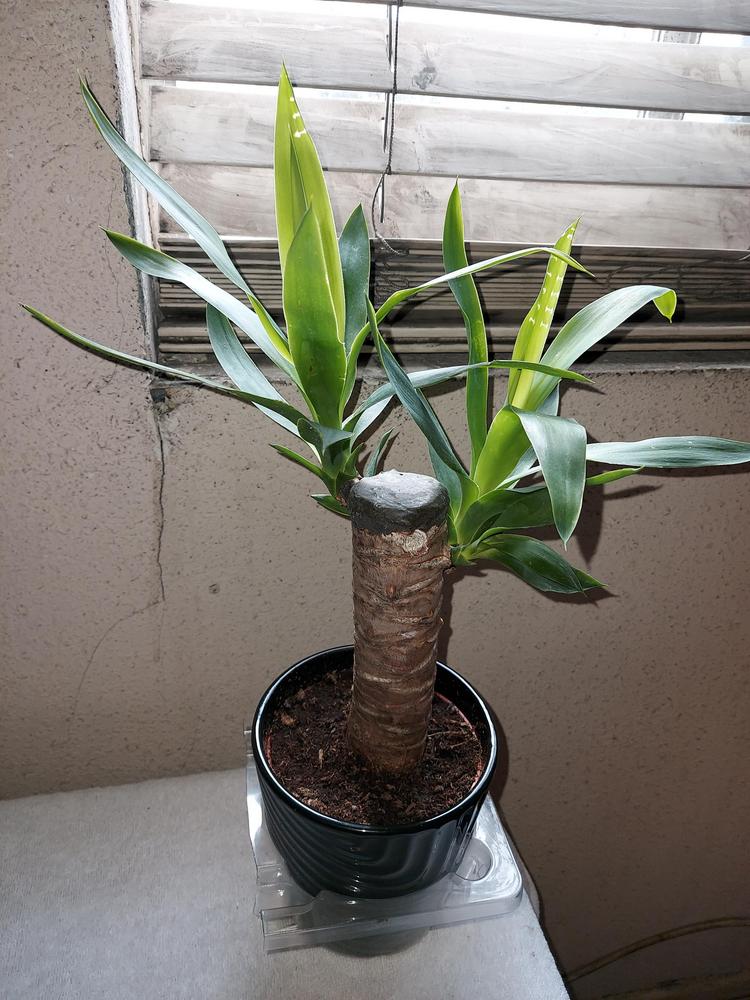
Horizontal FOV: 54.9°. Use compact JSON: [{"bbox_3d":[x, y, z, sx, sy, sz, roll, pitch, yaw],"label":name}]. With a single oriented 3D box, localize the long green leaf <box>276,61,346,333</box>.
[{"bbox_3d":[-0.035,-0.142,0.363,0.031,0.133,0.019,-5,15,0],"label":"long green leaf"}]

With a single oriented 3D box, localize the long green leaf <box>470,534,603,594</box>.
[{"bbox_3d":[0.095,0.038,0.419,0.082,0.019,0.031,13,28,-16],"label":"long green leaf"}]

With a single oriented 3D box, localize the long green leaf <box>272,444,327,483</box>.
[{"bbox_3d":[-0.042,-0.021,0.403,0.036,0.009,0.011,31,35,8],"label":"long green leaf"}]

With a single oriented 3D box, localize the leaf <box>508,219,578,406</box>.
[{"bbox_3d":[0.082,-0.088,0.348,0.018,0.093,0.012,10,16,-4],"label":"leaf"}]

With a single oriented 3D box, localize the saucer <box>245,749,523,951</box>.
[{"bbox_3d":[0.000,0.235,0.514,0.170,0.019,0.140,-2,31,-11],"label":"saucer"}]

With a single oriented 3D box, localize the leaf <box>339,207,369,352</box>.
[{"bbox_3d":[-0.011,-0.119,0.391,0.017,0.076,0.009,4,7,0],"label":"leaf"}]

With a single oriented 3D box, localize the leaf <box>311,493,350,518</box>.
[{"bbox_3d":[-0.021,0.003,0.367,0.025,0.009,0.013,18,43,8],"label":"leaf"}]

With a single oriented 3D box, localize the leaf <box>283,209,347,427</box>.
[{"bbox_3d":[-0.025,-0.078,0.321,0.025,0.096,0.012,-2,21,3],"label":"leaf"}]

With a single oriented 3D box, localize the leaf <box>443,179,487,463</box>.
[{"bbox_3d":[0.050,-0.093,0.390,0.019,0.150,0.016,-4,4,0],"label":"leaf"}]

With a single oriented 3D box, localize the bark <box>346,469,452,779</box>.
[{"bbox_3d":[0.010,0.072,0.398,0.049,0.184,0.049,2,30,1],"label":"bark"}]

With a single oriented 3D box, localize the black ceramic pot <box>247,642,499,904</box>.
[{"bbox_3d":[-0.003,0.185,0.462,0.145,0.113,0.145,2,30,-1],"label":"black ceramic pot"}]

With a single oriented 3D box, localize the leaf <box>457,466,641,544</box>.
[{"bbox_3d":[0.084,0.002,0.353,0.092,0.025,0.021,-20,64,18],"label":"leaf"}]

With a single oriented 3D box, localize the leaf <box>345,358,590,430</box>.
[{"bbox_3d":[0.047,-0.057,0.378,0.123,0.027,0.019,-6,29,10],"label":"leaf"}]

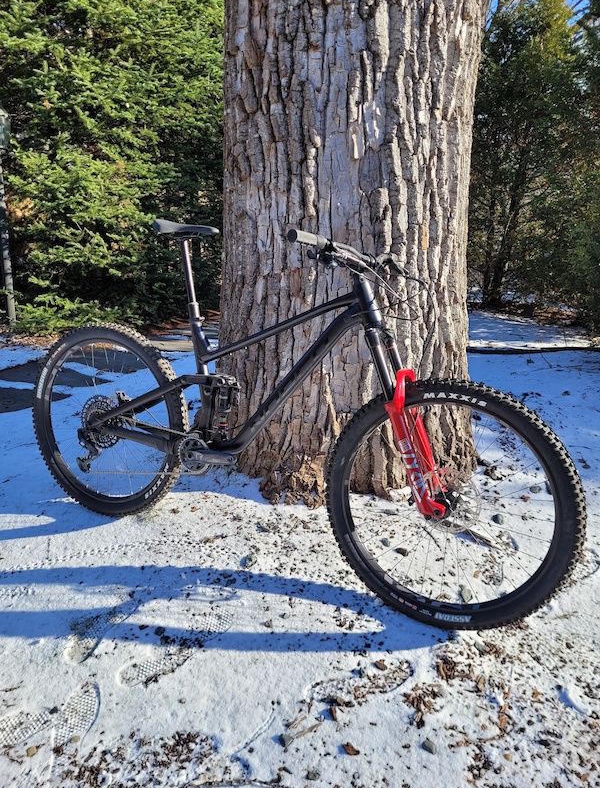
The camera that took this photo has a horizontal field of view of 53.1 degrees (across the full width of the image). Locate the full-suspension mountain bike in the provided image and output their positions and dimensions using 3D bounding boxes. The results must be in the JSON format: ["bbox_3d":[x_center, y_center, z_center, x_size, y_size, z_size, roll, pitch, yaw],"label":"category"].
[{"bbox_3d":[-0.139,0.029,1.993,2.048,1.125,0.790,11,11,24],"label":"full-suspension mountain bike"}]

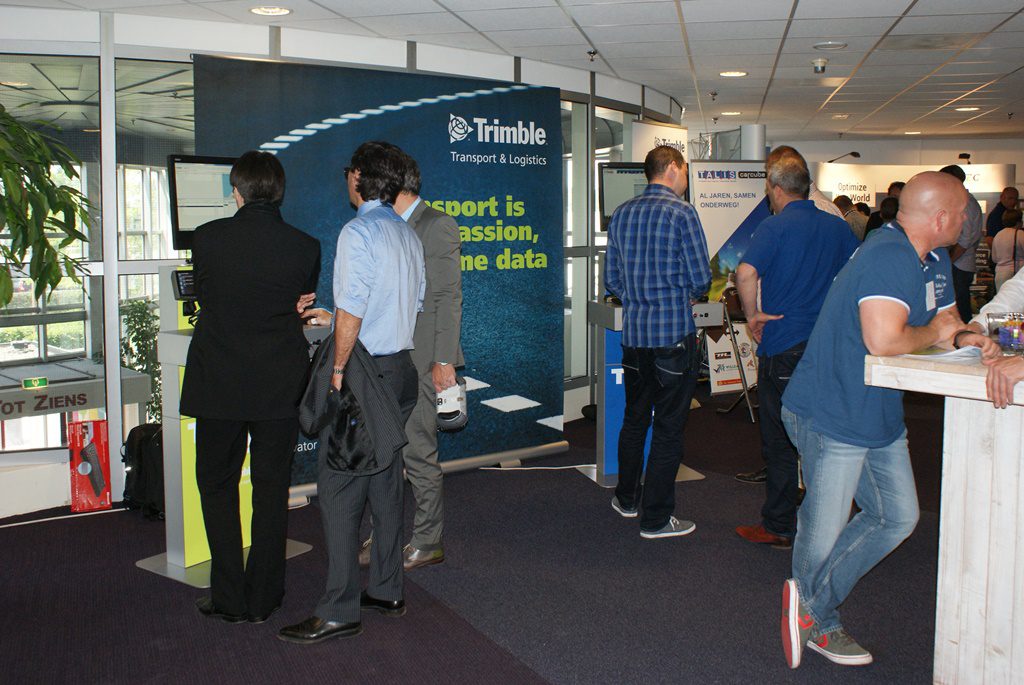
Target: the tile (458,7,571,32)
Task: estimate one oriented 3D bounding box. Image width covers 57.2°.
[{"bbox_3d":[0.034,-1.812,5.250,0.580,0.020,0.580,2,8,13],"label":"tile"}]

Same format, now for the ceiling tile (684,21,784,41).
[{"bbox_3d":[1.341,-1.871,5.640,0.600,0.020,0.600,2,8,13],"label":"ceiling tile"}]

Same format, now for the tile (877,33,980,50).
[{"bbox_3d":[2.603,-1.886,5.870,0.580,0.020,0.580,2,8,13],"label":"tile"}]

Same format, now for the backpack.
[{"bbox_3d":[-1.925,0.653,4.943,0.280,0.490,0.340,3,8,18],"label":"backpack"}]

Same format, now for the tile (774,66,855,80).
[{"bbox_3d":[2.340,-2.100,7.318,0.600,0.020,0.600,2,8,13],"label":"tile"}]

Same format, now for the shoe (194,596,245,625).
[{"bbox_3d":[-1.115,0.998,3.604,0.280,0.095,0.098,5,8,32],"label":"shoe"}]

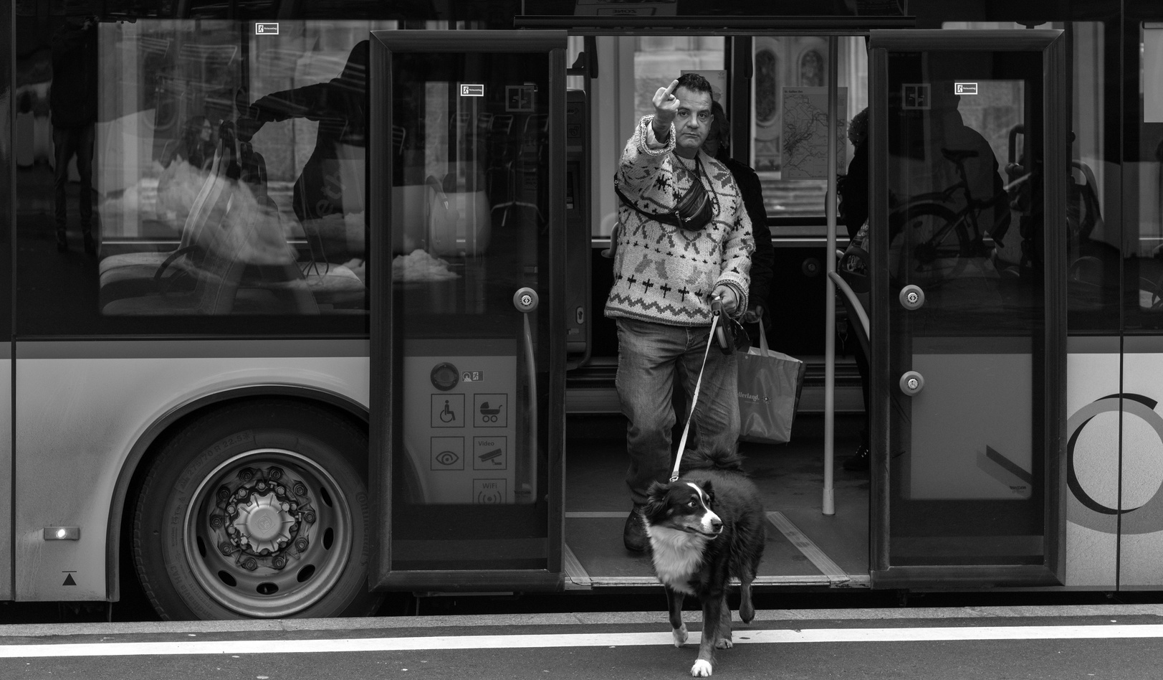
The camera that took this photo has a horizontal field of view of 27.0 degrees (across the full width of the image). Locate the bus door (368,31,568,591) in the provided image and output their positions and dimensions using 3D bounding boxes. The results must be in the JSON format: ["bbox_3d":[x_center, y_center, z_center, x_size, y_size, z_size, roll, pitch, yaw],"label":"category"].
[{"bbox_3d":[-0.398,-0.103,8.450,0.690,1.950,0.080,0,1,0],"label":"bus door"}]

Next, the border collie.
[{"bbox_3d":[0.380,0.690,7.580,0.280,0.620,0.720,1,2,14],"label":"border collie"}]

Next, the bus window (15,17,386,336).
[{"bbox_3d":[-1.327,-0.576,8.550,1.340,1.120,0.060,0,1,0],"label":"bus window"}]

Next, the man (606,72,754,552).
[{"bbox_3d":[0.366,-0.103,9.030,0.540,1.770,0.560,0,2,-3],"label":"man"}]

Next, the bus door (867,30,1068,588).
[{"bbox_3d":[1.346,-0.108,8.450,0.690,1.950,0.080,0,1,0],"label":"bus door"}]

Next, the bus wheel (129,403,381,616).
[{"bbox_3d":[-1.124,0.689,8.680,0.950,0.950,0.300,0,1,0],"label":"bus wheel"}]

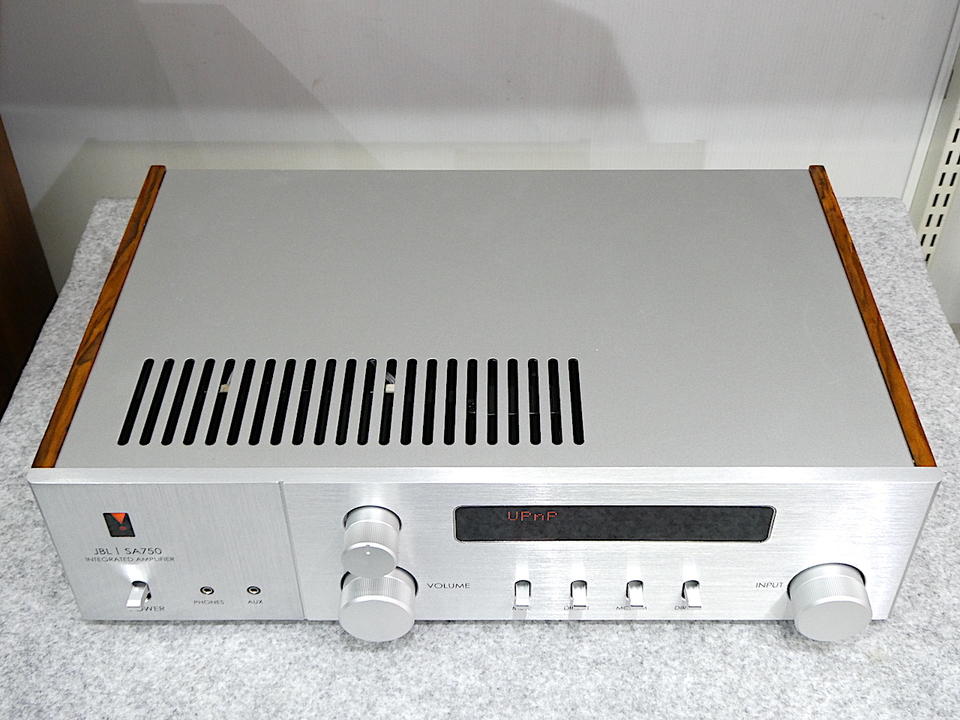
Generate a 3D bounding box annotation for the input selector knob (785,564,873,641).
[{"bbox_3d":[0.188,0.130,0.594,0.041,0.041,0.021,0,44,1],"label":"input selector knob"}]

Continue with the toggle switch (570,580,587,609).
[{"bbox_3d":[0.054,0.129,0.598,0.008,0.013,0.015,0,44,1],"label":"toggle switch"}]

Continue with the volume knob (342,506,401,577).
[{"bbox_3d":[-0.055,0.092,0.558,0.029,0.029,0.022,0,44,1],"label":"volume knob"}]

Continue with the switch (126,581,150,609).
[{"bbox_3d":[-0.185,0.129,0.601,0.009,0.013,0.015,0,44,1],"label":"switch"}]

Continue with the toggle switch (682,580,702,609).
[{"bbox_3d":[0.115,0.129,0.598,0.008,0.013,0.015,0,44,1],"label":"toggle switch"}]

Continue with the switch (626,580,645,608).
[{"bbox_3d":[0.085,0.129,0.598,0.008,0.013,0.015,0,44,1],"label":"switch"}]

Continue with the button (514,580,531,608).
[{"bbox_3d":[0.023,0.129,0.599,0.008,0.013,0.015,0,44,1],"label":"button"}]

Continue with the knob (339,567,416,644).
[{"bbox_3d":[-0.055,0.132,0.598,0.042,0.042,0.021,0,44,1],"label":"knob"}]

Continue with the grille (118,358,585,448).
[{"bbox_3d":[-0.065,0.022,0.586,0.238,0.003,0.064,0,44,1],"label":"grille"}]

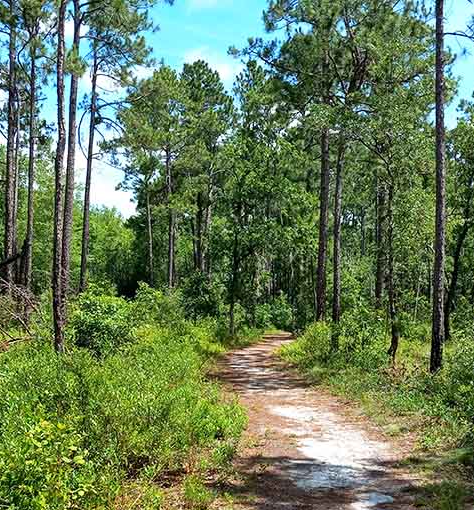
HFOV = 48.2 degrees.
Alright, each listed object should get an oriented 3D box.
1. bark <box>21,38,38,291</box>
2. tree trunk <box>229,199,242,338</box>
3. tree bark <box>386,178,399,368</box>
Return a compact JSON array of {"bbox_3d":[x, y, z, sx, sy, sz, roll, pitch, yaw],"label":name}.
[{"bbox_3d":[-8.656,-3.841,22.319,0.316,10.647,0.274,0,-3,0],"label":"bark"},{"bbox_3d":[-0.040,0.452,17.130,0.194,4.332,0.178,2,-3,0],"label":"tree trunk"},{"bbox_3d":[3.649,0.365,12.428,0.211,4.264,0.164,0,-3,0],"label":"tree bark"}]

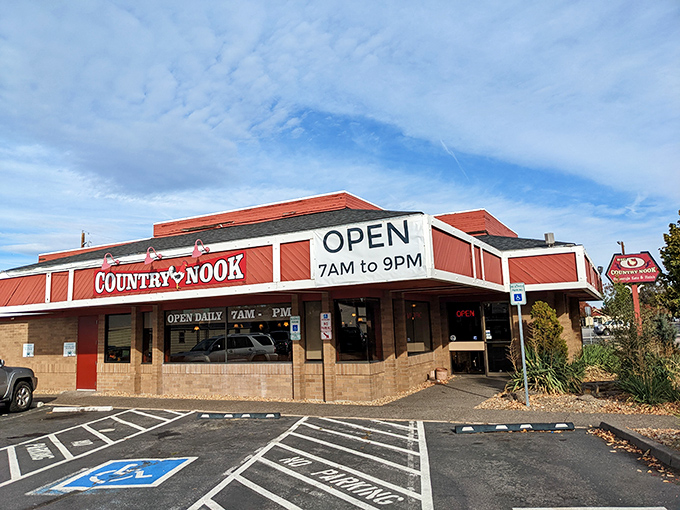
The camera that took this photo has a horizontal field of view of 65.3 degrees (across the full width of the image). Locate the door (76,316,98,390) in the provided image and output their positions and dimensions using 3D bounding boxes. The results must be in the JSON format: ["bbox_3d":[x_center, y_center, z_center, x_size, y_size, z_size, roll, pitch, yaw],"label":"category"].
[{"bbox_3d":[-8.008,3.110,16.816,0.980,2.341,0.100,-6,-9,28],"label":"door"}]

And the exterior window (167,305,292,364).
[{"bbox_3d":[-3.072,2.149,14.241,4.519,1.495,0.100,-6,-9,28],"label":"exterior window"}]

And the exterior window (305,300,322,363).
[{"bbox_3d":[-0.614,1.877,12.935,0.560,1.495,0.100,-6,-9,28],"label":"exterior window"}]

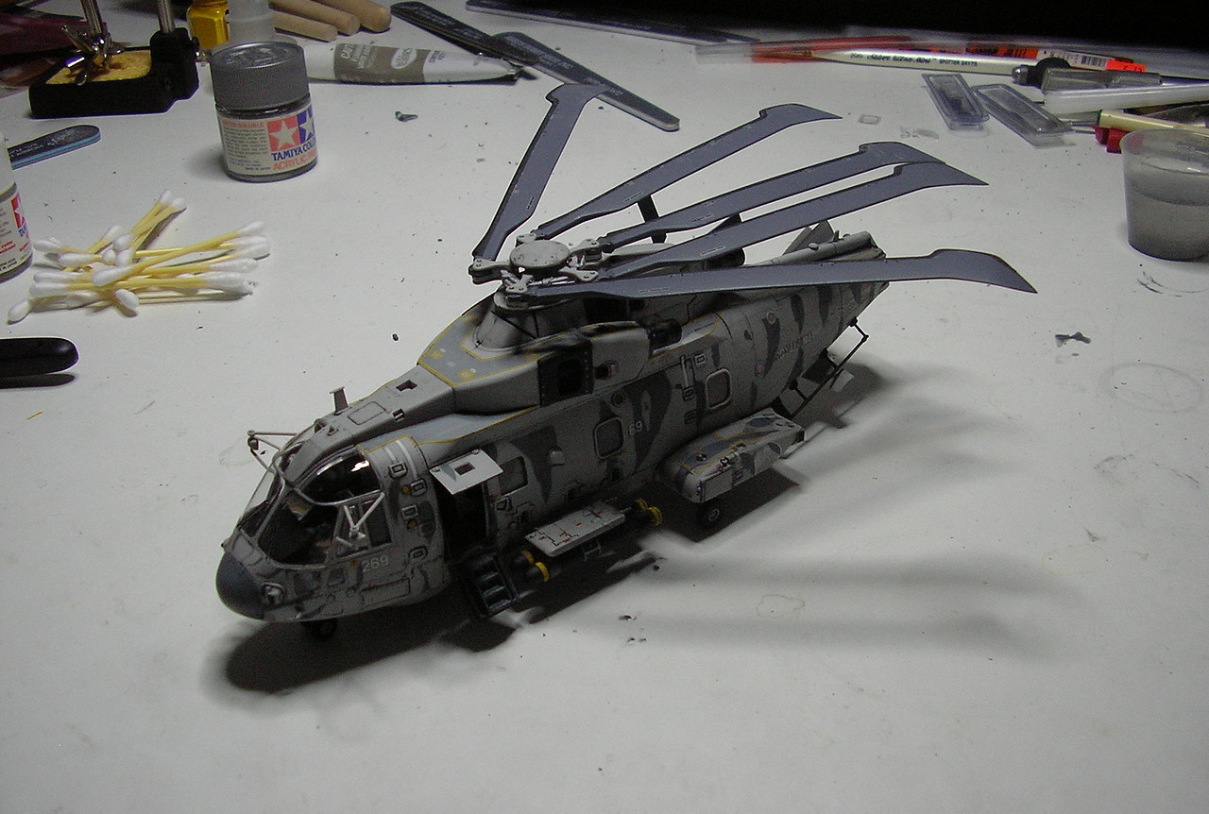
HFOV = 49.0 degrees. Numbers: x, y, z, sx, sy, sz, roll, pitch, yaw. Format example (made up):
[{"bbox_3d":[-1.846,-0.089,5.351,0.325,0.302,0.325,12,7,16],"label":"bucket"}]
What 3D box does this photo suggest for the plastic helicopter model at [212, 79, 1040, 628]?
[{"bbox_3d":[0.000,-0.012,0.341,0.220,0.077,0.164,-24,39,-32],"label":"plastic helicopter model"}]

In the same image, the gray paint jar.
[{"bbox_3d":[-0.140,-0.122,0.548,0.038,0.047,0.038,-1,32,0],"label":"gray paint jar"}]

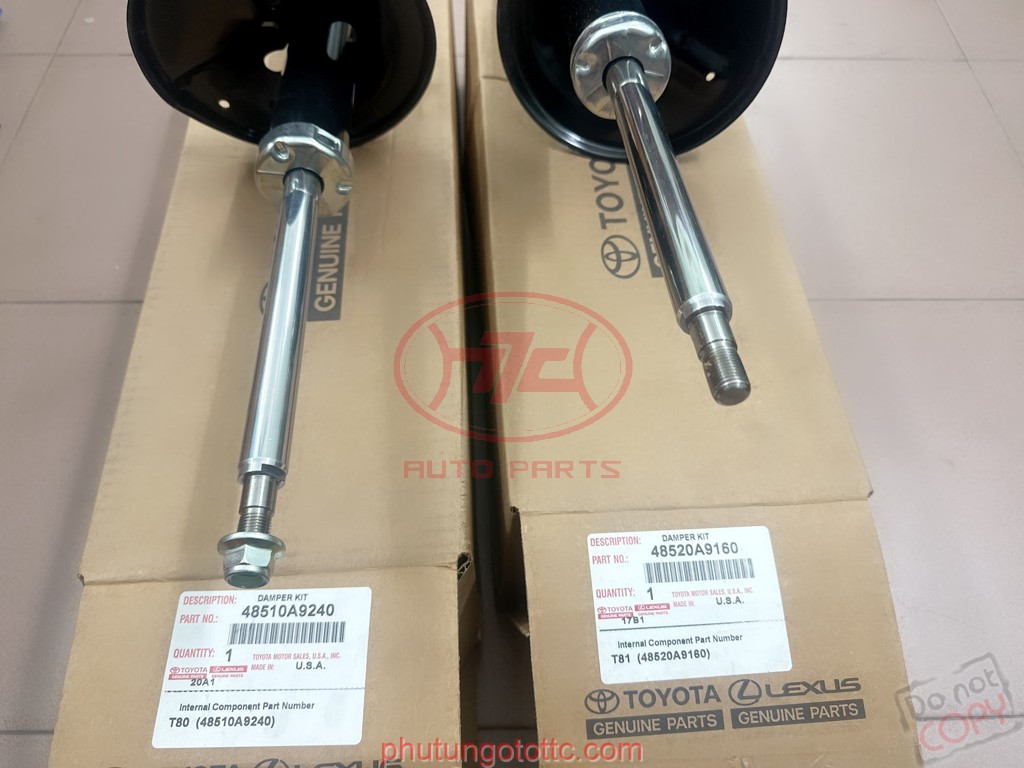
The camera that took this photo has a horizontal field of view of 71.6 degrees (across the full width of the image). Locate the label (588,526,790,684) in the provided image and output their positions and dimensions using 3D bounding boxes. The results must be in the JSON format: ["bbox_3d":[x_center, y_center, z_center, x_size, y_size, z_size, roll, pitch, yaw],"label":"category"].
[{"bbox_3d":[0.095,0.117,0.381,0.102,0.002,0.076,-2,71,-4],"label":"label"}]

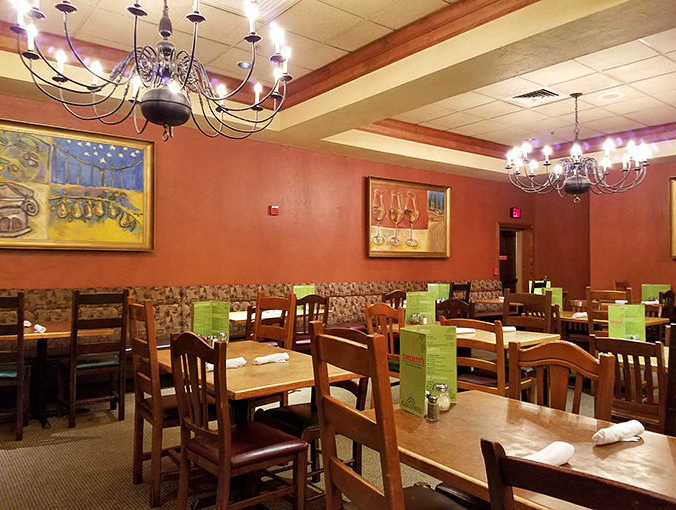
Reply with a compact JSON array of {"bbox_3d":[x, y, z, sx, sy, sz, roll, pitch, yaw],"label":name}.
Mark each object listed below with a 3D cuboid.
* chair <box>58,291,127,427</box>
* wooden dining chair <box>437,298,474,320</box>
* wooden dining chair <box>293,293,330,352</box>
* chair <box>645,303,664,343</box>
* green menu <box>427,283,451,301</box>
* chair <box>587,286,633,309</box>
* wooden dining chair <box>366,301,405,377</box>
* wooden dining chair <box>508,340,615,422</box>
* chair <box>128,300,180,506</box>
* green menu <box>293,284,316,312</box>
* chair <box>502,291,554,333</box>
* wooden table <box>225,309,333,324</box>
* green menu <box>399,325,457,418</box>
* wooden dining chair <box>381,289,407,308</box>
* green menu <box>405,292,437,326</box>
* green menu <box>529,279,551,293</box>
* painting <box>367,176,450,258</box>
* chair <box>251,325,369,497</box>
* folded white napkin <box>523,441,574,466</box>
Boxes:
[{"bbox_3d":[-2.012,0.817,4.213,0.450,1.066,0.480,1,-2,-36],"label":"chair"},{"bbox_3d":[0.923,0.893,4.672,0.480,0.950,0.450,1,-2,-36],"label":"wooden dining chair"},{"bbox_3d":[-0.369,0.896,5.202,0.420,0.975,0.480,1,-2,-35],"label":"wooden dining chair"},{"bbox_3d":[2.912,0.948,5.090,0.480,0.870,0.440,1,-2,-36],"label":"chair"},{"bbox_3d":[1.135,0.462,5.700,0.240,0.280,0.150,0,0,0],"label":"green menu"},{"bbox_3d":[2.608,0.834,4.697,0.480,1.075,0.420,1,-2,-35],"label":"chair"},{"bbox_3d":[0.526,0.865,3.986,0.480,0.975,0.420,1,-2,-35],"label":"wooden dining chair"},{"bbox_3d":[0.689,0.824,1.915,0.480,0.950,0.450,1,-2,-36],"label":"wooden dining chair"},{"bbox_3d":[-0.921,0.797,2.989,0.500,1.090,0.430,0,0,-37],"label":"chair"},{"bbox_3d":[-0.386,0.504,5.983,0.250,0.279,0.110,0,-1,-3],"label":"green menu"},{"bbox_3d":[1.400,0.819,4.090,0.490,1.055,0.430,0,0,-38],"label":"chair"},{"bbox_3d":[-0.709,1.010,5.473,1.240,0.760,0.770,1,-2,-35],"label":"wooden table"},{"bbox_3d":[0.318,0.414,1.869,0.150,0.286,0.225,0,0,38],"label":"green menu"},{"bbox_3d":[0.544,0.928,6.123,0.450,0.950,0.480,1,-2,-36],"label":"wooden dining chair"},{"bbox_3d":[0.747,0.476,4.620,0.310,0.280,0.100,1,-2,-20],"label":"green menu"},{"bbox_3d":[3.279,0.573,8.300,0.330,0.280,0.100,-1,-2,27],"label":"green menu"},{"bbox_3d":[1.208,-0.562,8.335,1.789,1.231,0.060,1,-2,-35],"label":"painting"},{"bbox_3d":[-0.154,0.853,2.727,0.480,0.930,0.450,1,-2,-36],"label":"chair"},{"bbox_3d":[0.496,0.498,1.241,0.215,0.048,0.060,1,-2,-35],"label":"folded white napkin"}]

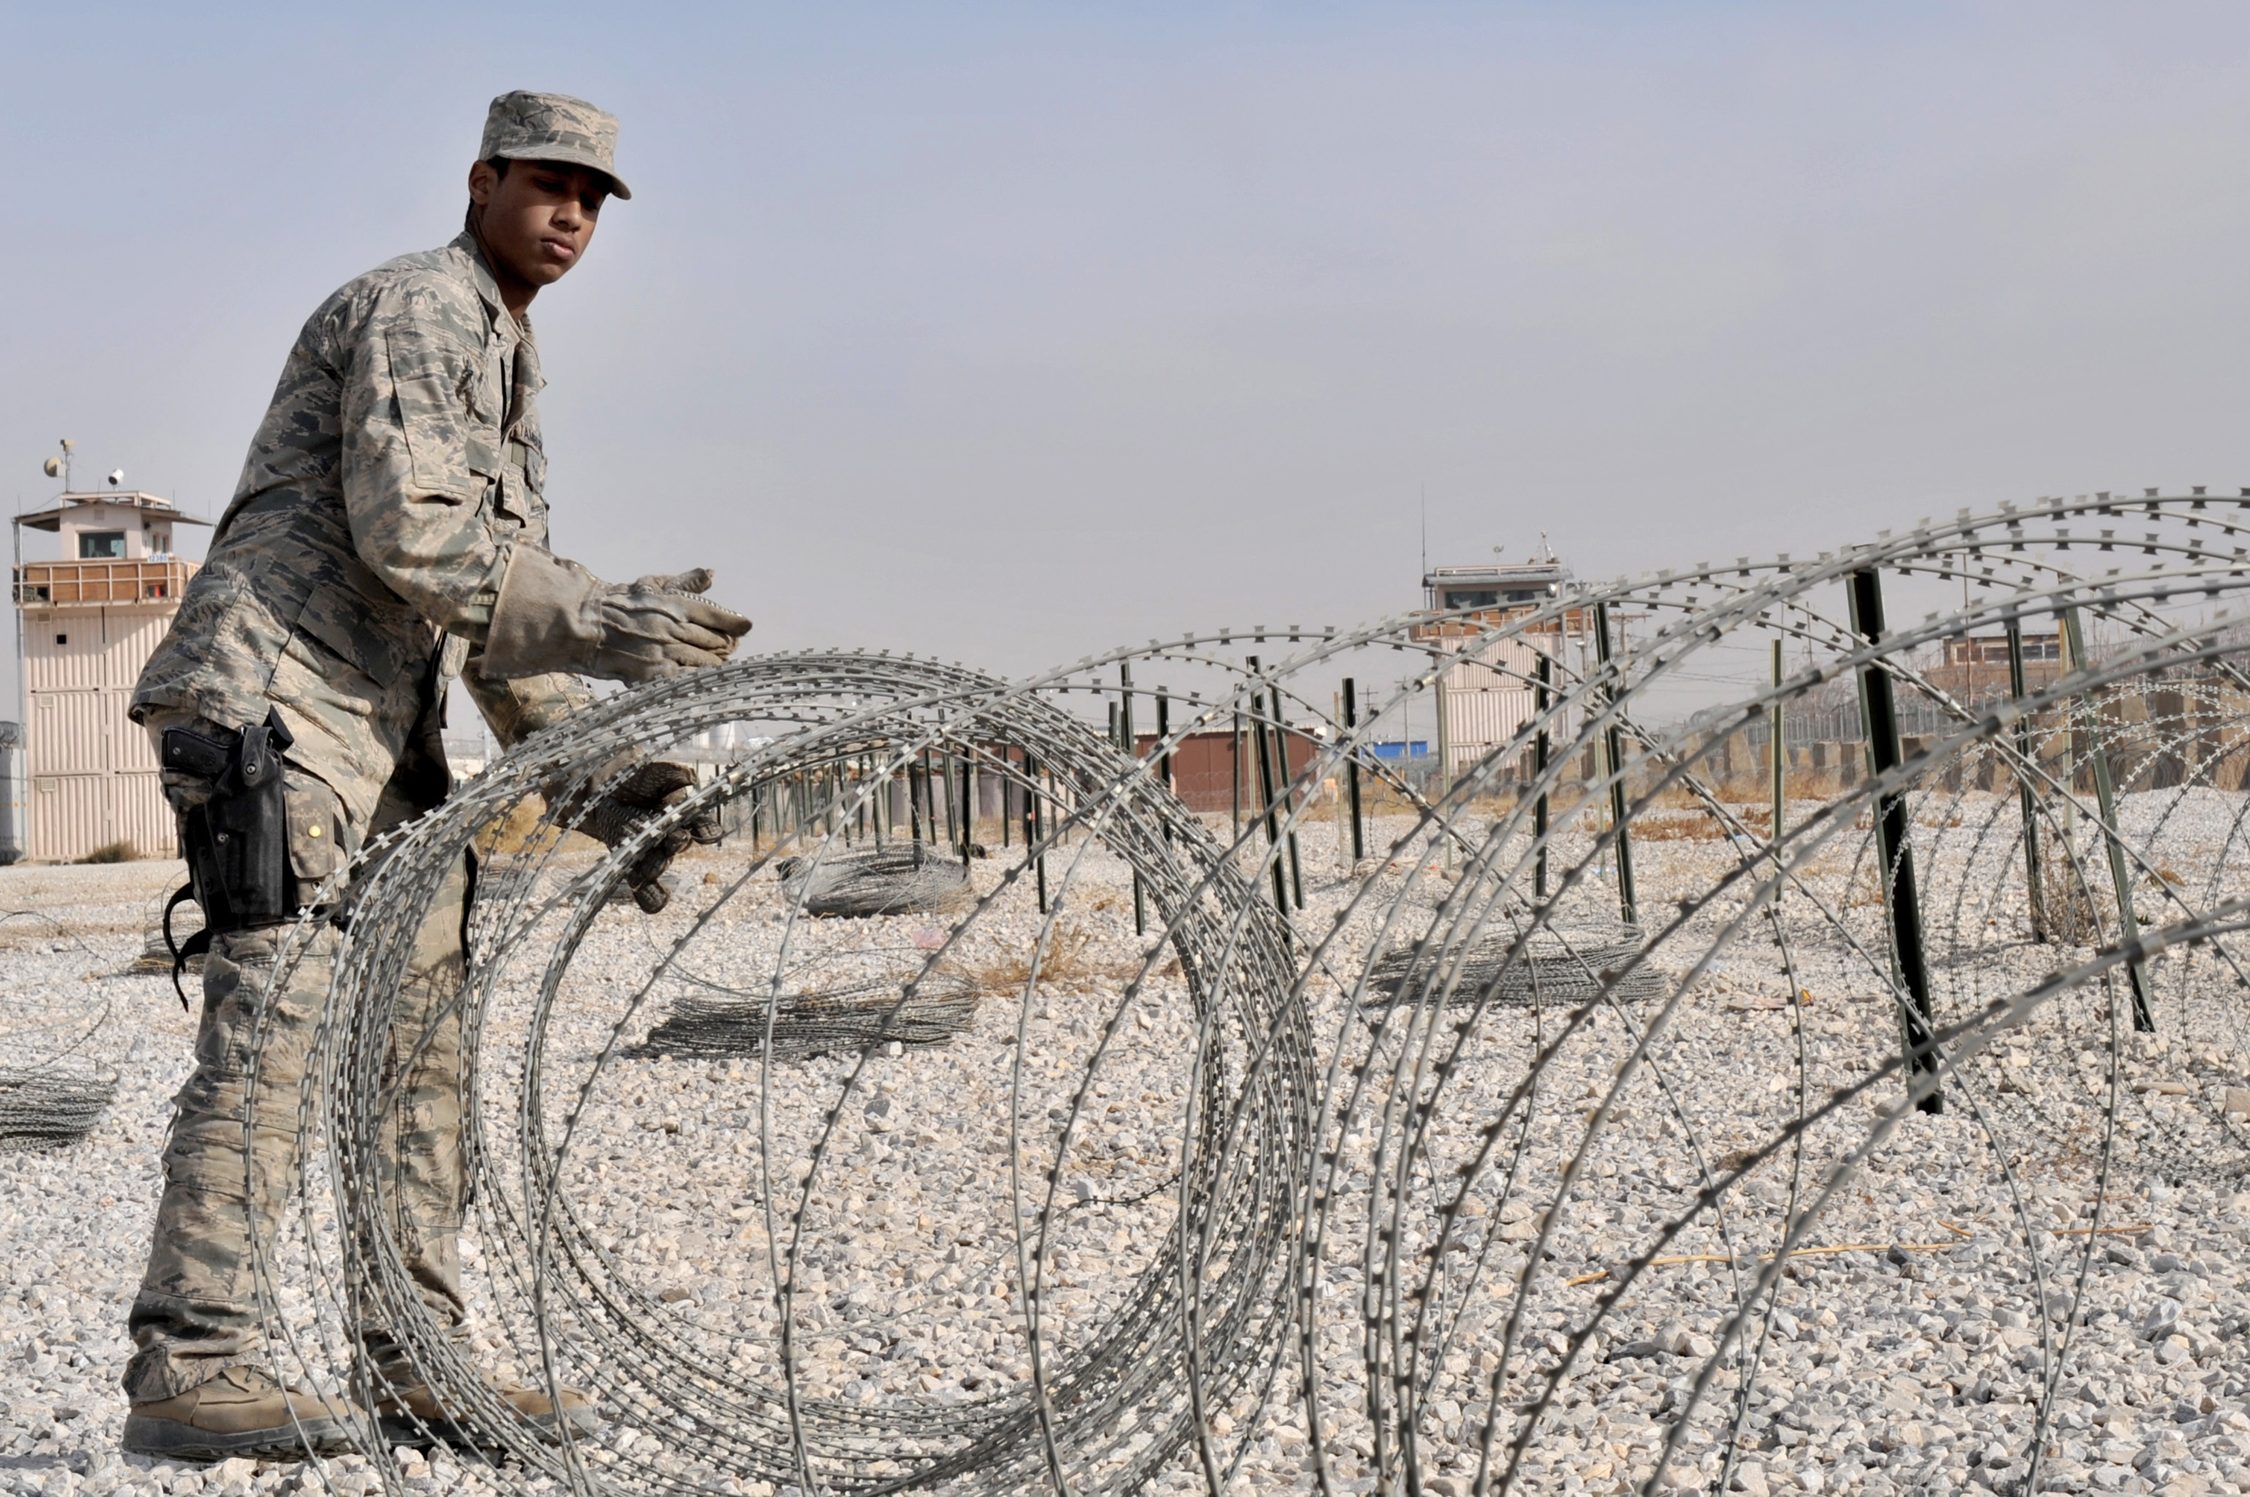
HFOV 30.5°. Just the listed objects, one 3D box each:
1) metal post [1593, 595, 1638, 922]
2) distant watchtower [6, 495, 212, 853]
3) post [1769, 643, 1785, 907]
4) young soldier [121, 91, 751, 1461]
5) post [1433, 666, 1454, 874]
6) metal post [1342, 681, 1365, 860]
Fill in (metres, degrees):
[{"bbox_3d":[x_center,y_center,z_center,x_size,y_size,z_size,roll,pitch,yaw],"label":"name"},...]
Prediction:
[{"bbox_3d":[2.145,0.073,18.000,0.060,1.450,0.050,-6,-1,0],"label":"metal post"},{"bbox_3d":[-31.272,-2.337,129.000,5.500,11.300,7.600,-2,-1,-2],"label":"distant watchtower"},{"bbox_3d":[3.279,0.119,20.700,0.055,1.360,0.050,-1,-1,0],"label":"post"},{"bbox_3d":[-0.876,0.035,5.250,0.740,1.700,0.540,-2,-1,15],"label":"young soldier"},{"bbox_3d":[2.224,0.176,28.500,0.050,1.370,0.050,-2,-1,0],"label":"post"},{"bbox_3d":[1.666,0.160,30.000,0.075,1.360,0.050,-4,-1,0],"label":"metal post"}]

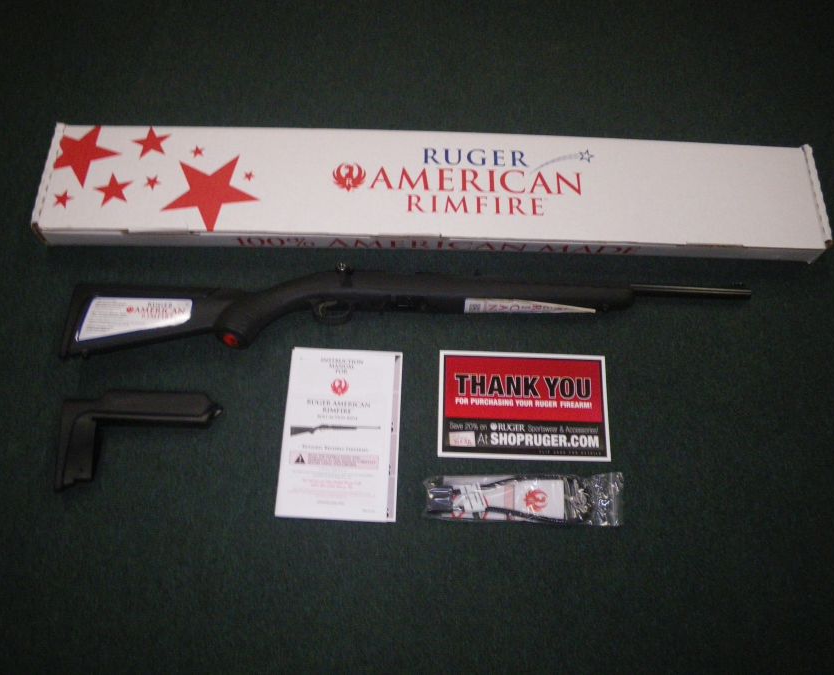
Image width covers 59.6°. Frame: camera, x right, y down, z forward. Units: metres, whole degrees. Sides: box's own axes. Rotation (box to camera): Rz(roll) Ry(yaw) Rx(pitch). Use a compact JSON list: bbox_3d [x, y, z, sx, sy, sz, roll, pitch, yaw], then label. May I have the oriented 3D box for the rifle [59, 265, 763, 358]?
[{"bbox_3d":[-0.003,-0.028,0.929,0.904,0.066,0.144,3,69,-1],"label":"rifle"}]

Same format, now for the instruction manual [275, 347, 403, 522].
[{"bbox_3d":[-0.093,0.119,0.903,0.144,0.006,0.213,3,69,-1],"label":"instruction manual"}]

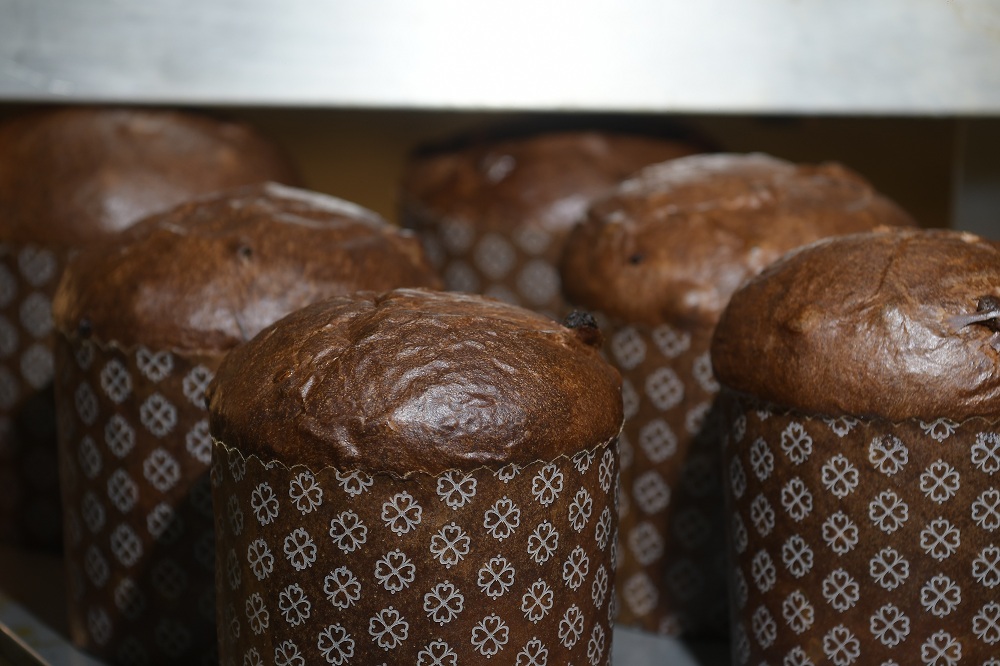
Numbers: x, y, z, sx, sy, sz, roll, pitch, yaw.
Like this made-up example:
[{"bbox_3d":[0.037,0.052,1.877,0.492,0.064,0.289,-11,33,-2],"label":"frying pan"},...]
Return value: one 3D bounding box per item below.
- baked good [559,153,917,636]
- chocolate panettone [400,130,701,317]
[{"bbox_3d":[0.105,0.019,2.532,0.160,0.182,0.160,0,15,0],"label":"baked good"},{"bbox_3d":[0.033,-0.021,2.974,0.166,0.190,0.166,0,11,0],"label":"chocolate panettone"}]

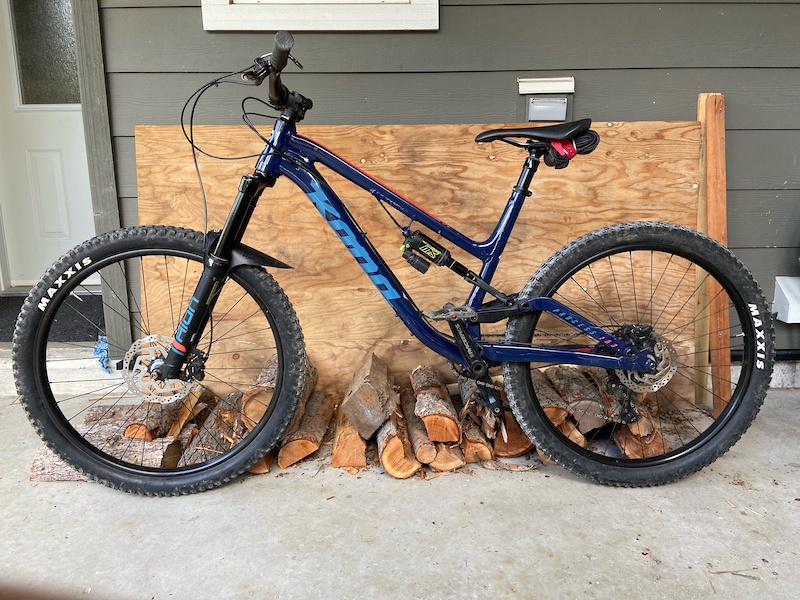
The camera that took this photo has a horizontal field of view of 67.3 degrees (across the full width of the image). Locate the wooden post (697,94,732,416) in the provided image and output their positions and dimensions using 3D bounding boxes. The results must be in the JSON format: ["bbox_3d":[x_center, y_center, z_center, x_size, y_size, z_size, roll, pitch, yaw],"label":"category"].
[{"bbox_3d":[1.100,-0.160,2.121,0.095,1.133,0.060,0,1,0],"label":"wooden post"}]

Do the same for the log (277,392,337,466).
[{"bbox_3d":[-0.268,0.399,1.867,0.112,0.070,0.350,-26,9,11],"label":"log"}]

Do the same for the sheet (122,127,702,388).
[{"bbox_3d":[0.071,-0.120,2.200,2.014,1.026,0.018,0,6,0],"label":"sheet"}]

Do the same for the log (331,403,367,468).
[{"bbox_3d":[-0.131,0.388,1.899,0.098,0.095,0.380,0,12,4],"label":"log"}]

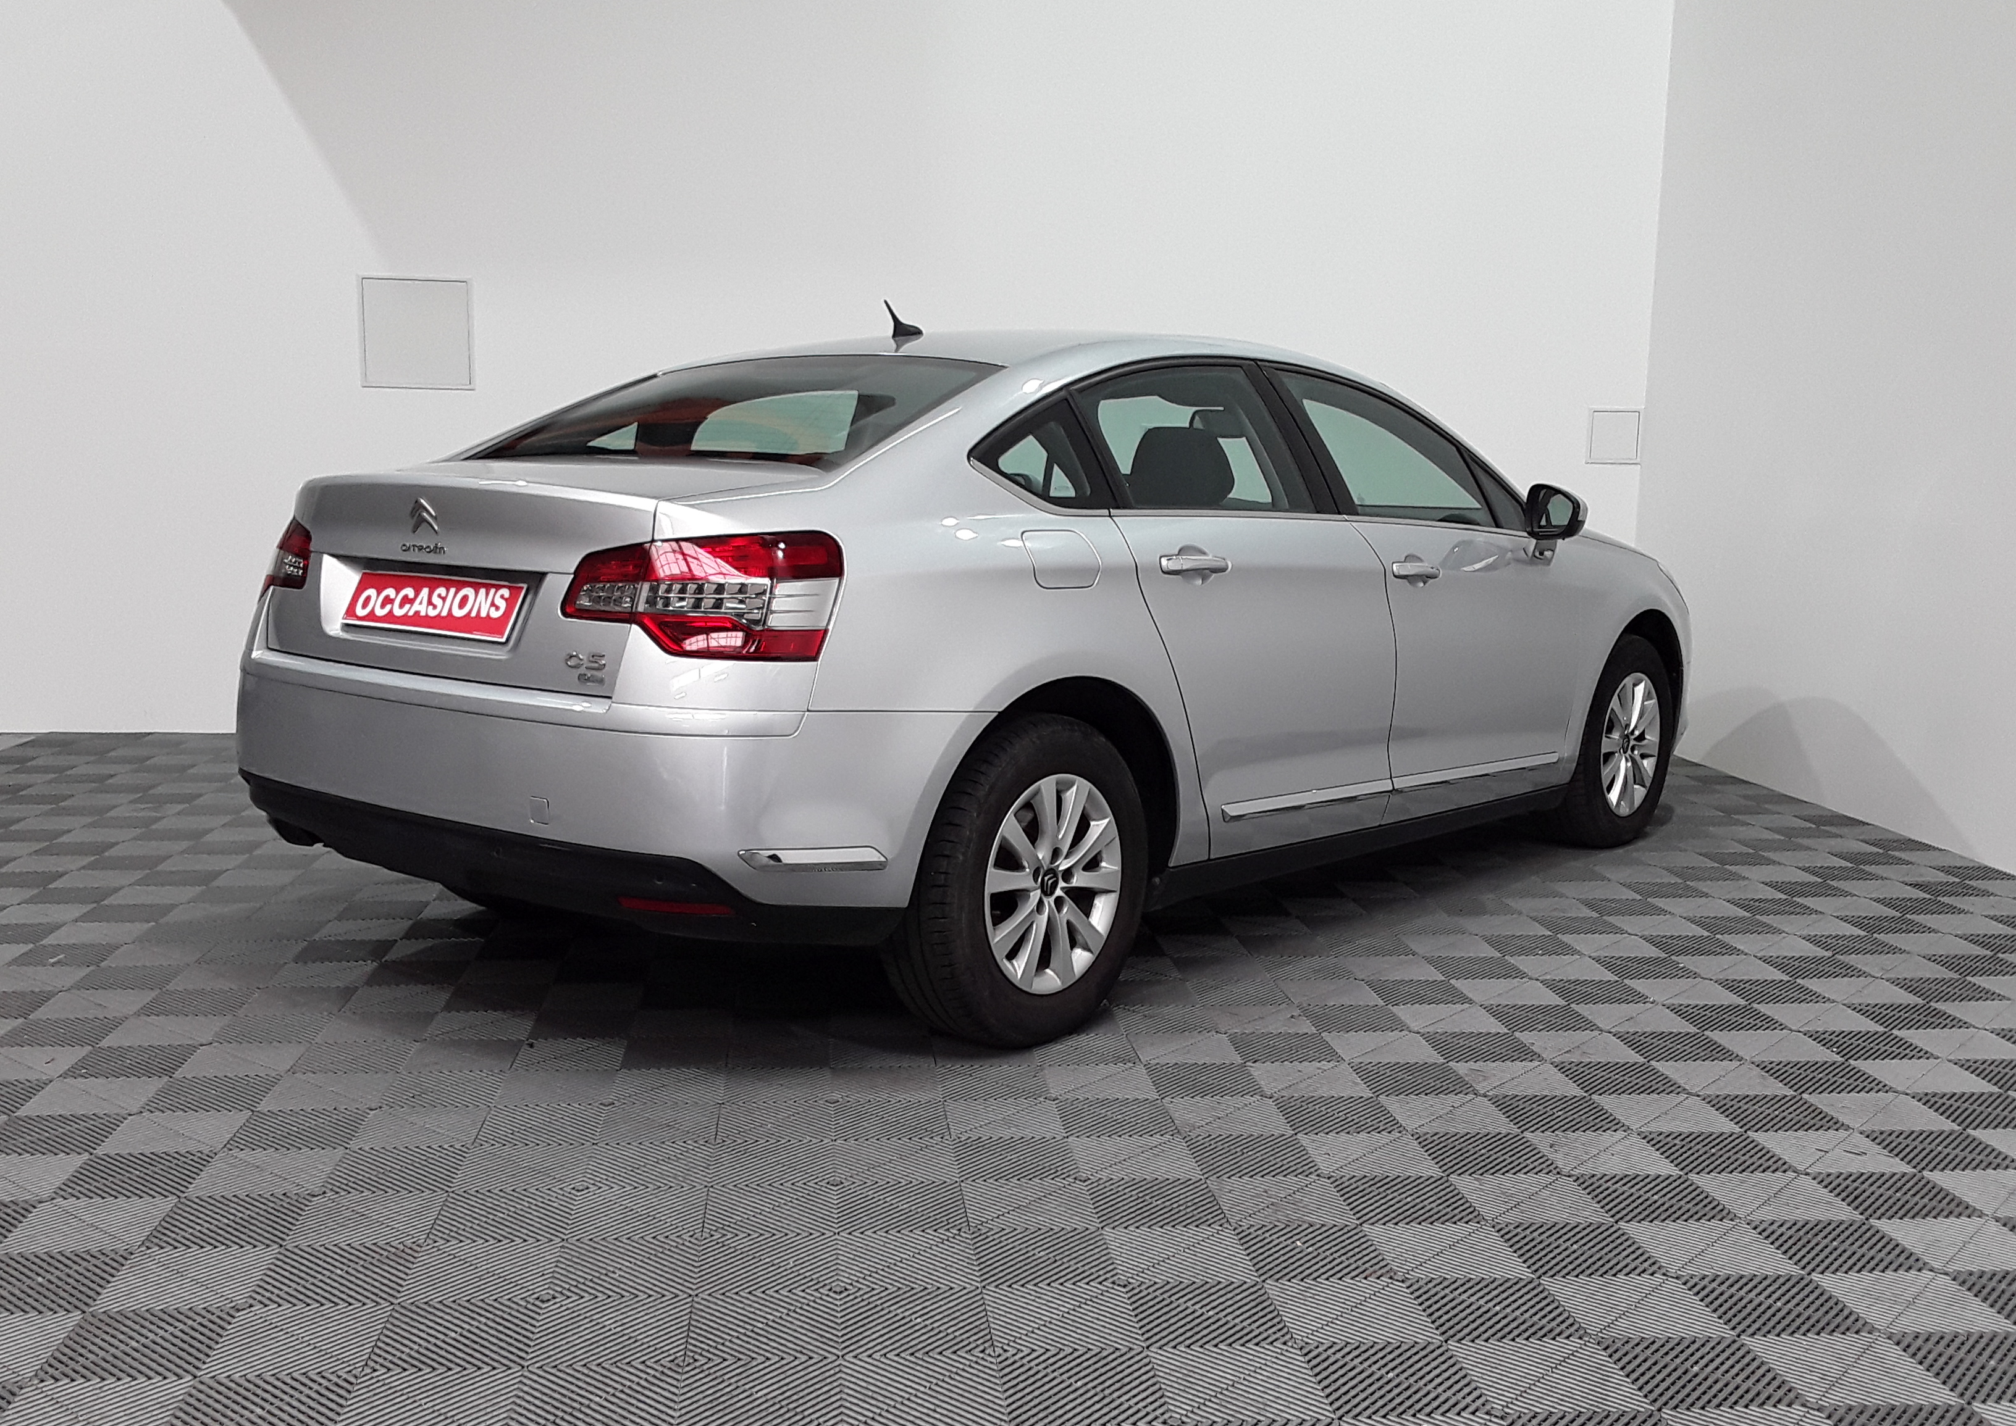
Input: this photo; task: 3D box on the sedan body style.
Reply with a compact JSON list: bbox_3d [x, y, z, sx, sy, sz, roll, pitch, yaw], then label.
[{"bbox_3d":[0.370,-0.280,4.570,1.900,1.460,4.720,8,10,40],"label":"sedan body style"}]

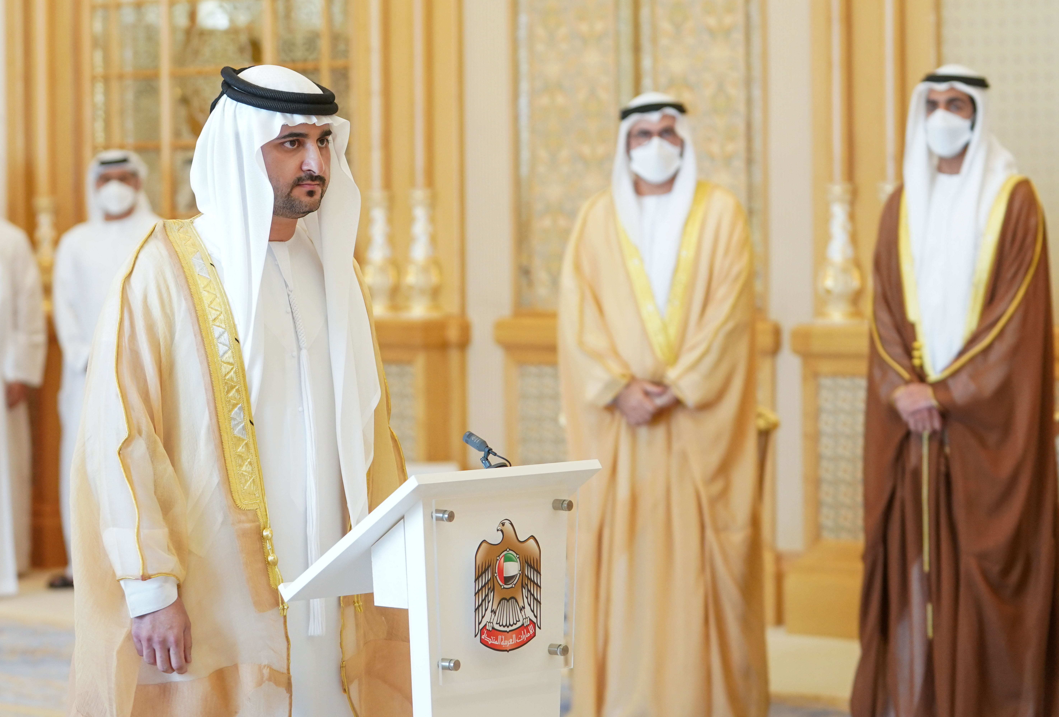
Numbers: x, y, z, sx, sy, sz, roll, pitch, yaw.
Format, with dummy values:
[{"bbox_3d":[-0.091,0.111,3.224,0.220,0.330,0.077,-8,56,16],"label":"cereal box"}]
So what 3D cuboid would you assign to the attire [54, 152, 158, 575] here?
[{"bbox_3d":[-1.659,0.020,10.300,0.520,1.740,0.360,0,3,5],"label":"attire"}]

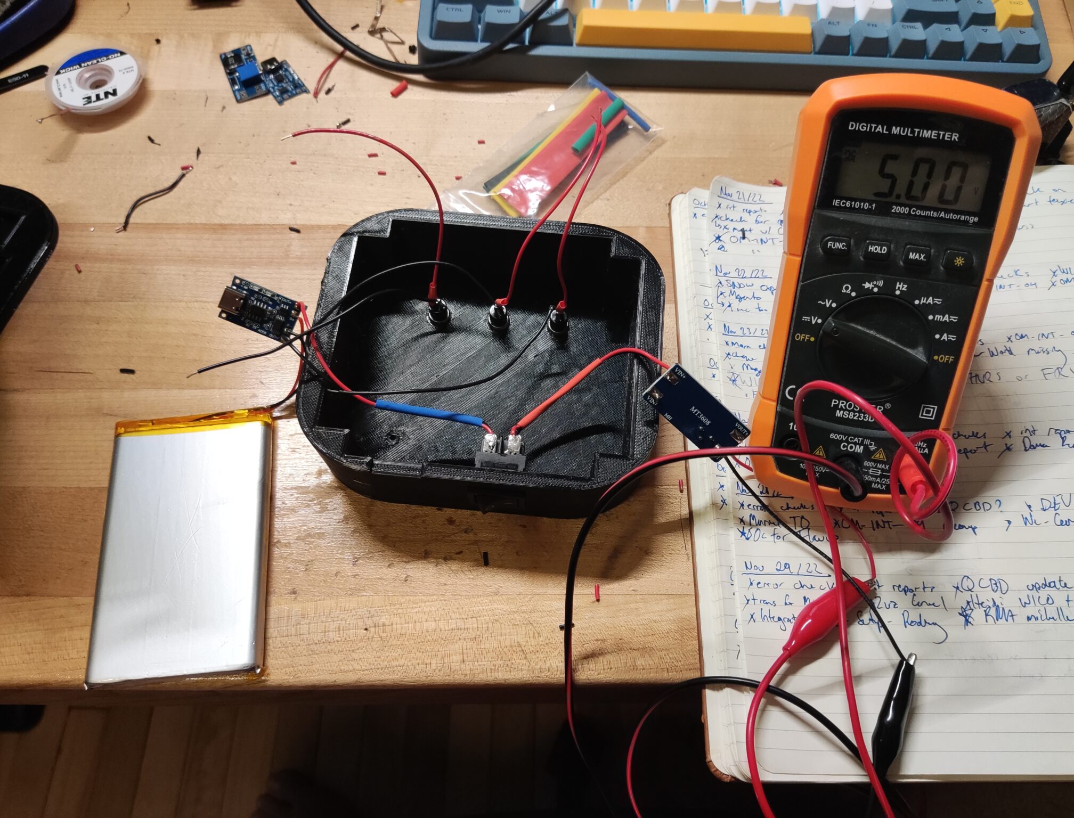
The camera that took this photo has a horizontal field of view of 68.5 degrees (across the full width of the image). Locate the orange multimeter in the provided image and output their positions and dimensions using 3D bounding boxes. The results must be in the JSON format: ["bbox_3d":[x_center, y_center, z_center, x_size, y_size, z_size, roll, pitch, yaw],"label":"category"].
[{"bbox_3d":[0.121,-0.039,0.284,0.074,0.047,0.147,10,102,12],"label":"orange multimeter"}]

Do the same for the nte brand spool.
[{"bbox_3d":[-0.225,-0.166,0.406,0.047,0.012,0.047,0,64,-1],"label":"nte brand spool"}]

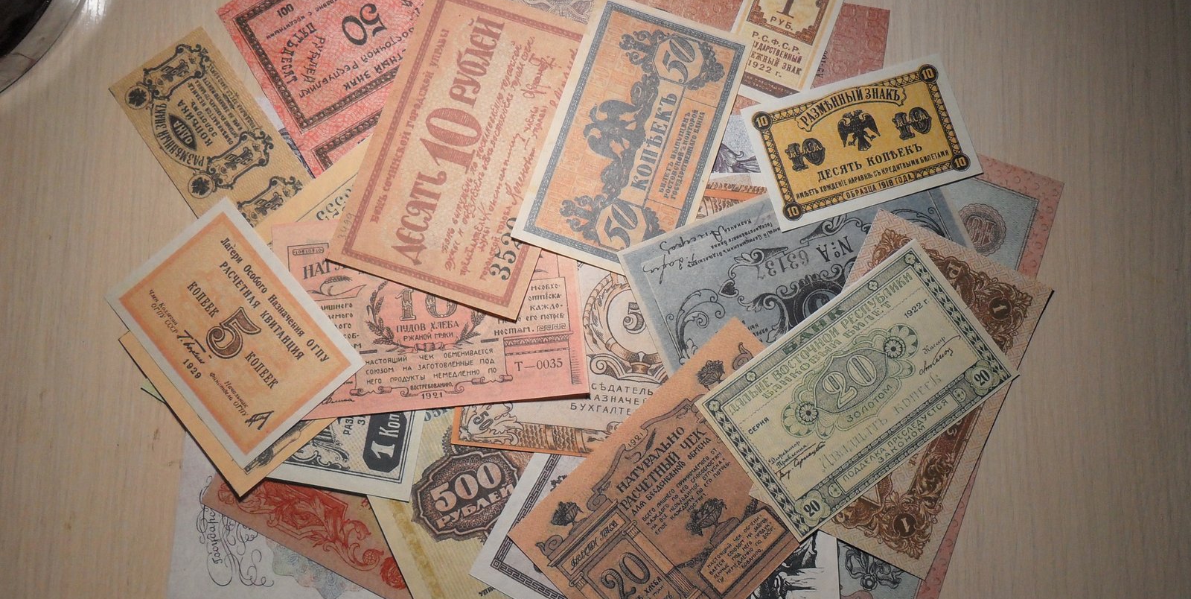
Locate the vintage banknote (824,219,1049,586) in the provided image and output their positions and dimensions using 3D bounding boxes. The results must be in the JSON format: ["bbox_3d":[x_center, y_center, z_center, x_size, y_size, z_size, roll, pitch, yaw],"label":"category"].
[{"bbox_3d":[0.119,0.035,0.358,0.074,0.002,0.123,26,82,2],"label":"vintage banknote"}]

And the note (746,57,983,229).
[{"bbox_3d":[0.106,-0.063,0.371,0.085,0.002,0.052,-16,83,-3],"label":"note"}]

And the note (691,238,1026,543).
[{"bbox_3d":[0.101,0.034,0.358,0.108,0.002,0.065,-36,84,-6],"label":"note"}]

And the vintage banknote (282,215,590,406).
[{"bbox_3d":[-0.063,0.004,0.358,0.115,0.002,0.077,-6,82,-2],"label":"vintage banknote"}]

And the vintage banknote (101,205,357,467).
[{"bbox_3d":[-0.137,0.011,0.355,0.058,0.002,0.086,-42,85,-6],"label":"vintage banknote"}]

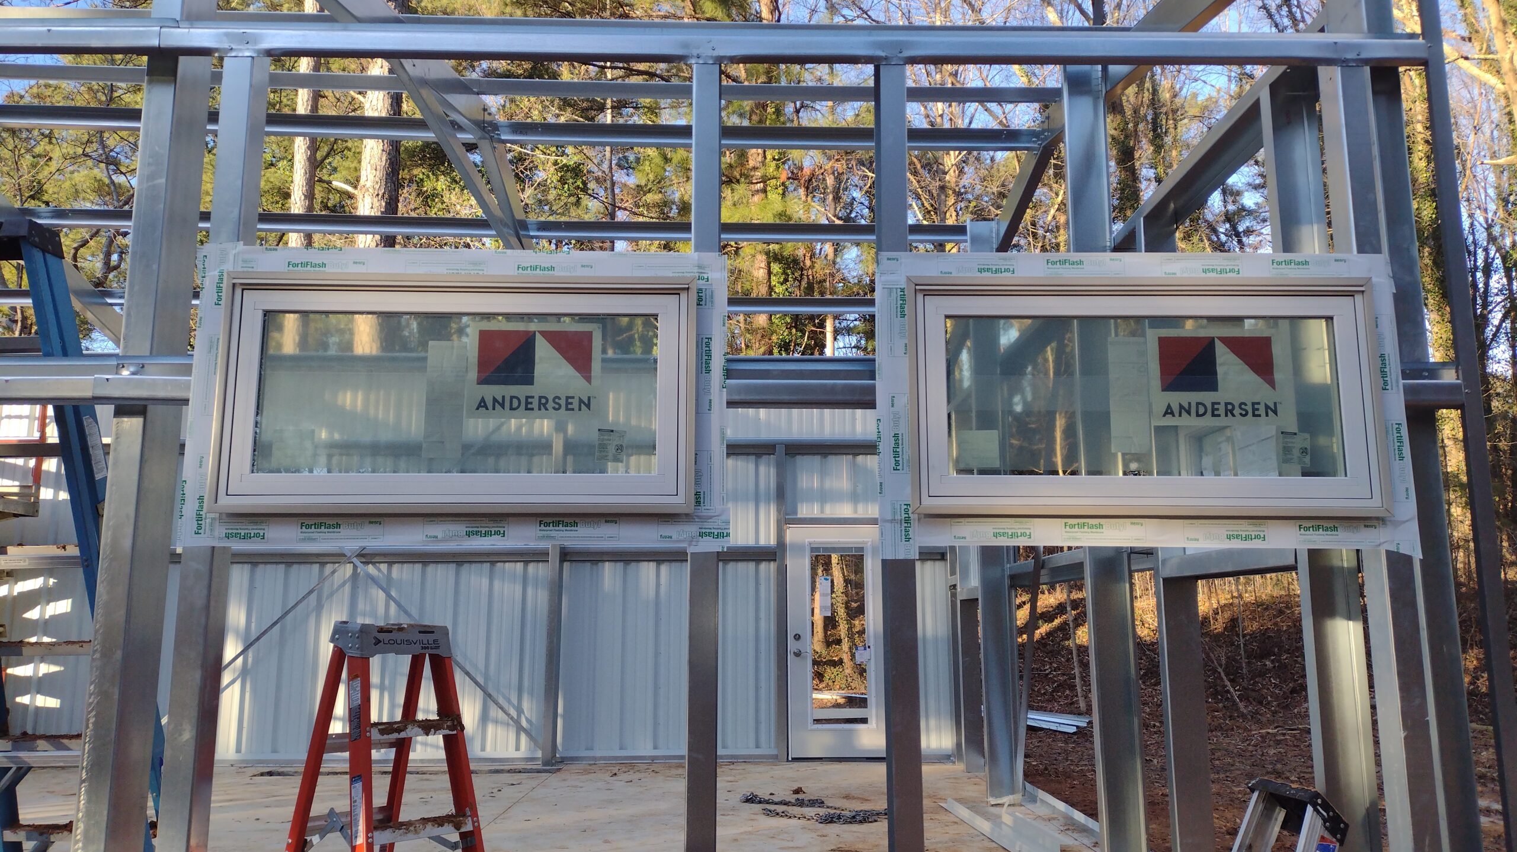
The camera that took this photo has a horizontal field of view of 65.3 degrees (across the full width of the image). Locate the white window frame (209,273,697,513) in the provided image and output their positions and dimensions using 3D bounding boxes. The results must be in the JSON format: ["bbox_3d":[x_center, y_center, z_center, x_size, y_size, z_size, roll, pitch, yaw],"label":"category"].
[{"bbox_3d":[-0.767,-0.080,3.042,1.215,0.617,0.090,0,-10,-1],"label":"white window frame"}]

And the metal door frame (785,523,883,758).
[{"bbox_3d":[0.745,1.930,10.660,0.930,2.040,0.060,0,-10,-1],"label":"metal door frame"}]

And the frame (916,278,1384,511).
[{"bbox_3d":[0.994,-0.074,3.064,1.215,0.617,0.090,0,-10,-1],"label":"frame"}]

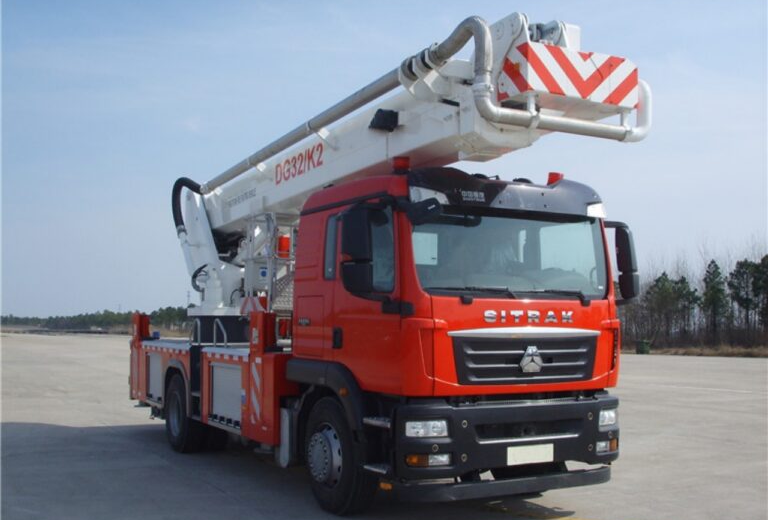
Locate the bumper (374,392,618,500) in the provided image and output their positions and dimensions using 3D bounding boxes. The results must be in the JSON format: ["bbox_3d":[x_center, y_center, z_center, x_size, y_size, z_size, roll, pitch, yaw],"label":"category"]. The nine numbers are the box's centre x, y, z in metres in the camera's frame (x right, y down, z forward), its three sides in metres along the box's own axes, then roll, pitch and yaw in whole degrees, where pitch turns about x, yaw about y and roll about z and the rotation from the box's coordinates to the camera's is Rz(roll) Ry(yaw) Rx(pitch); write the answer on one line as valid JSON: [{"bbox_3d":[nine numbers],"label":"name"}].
[{"bbox_3d":[1.040,1.471,6.986,2.250,0.720,0.470,2,-4,-29],"label":"bumper"}]

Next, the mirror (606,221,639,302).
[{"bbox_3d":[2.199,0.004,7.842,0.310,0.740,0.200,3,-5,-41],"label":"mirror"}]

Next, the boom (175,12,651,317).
[{"bbox_3d":[-0.704,-0.487,10.291,1.600,2.250,9.000,2,-4,-29],"label":"boom"}]

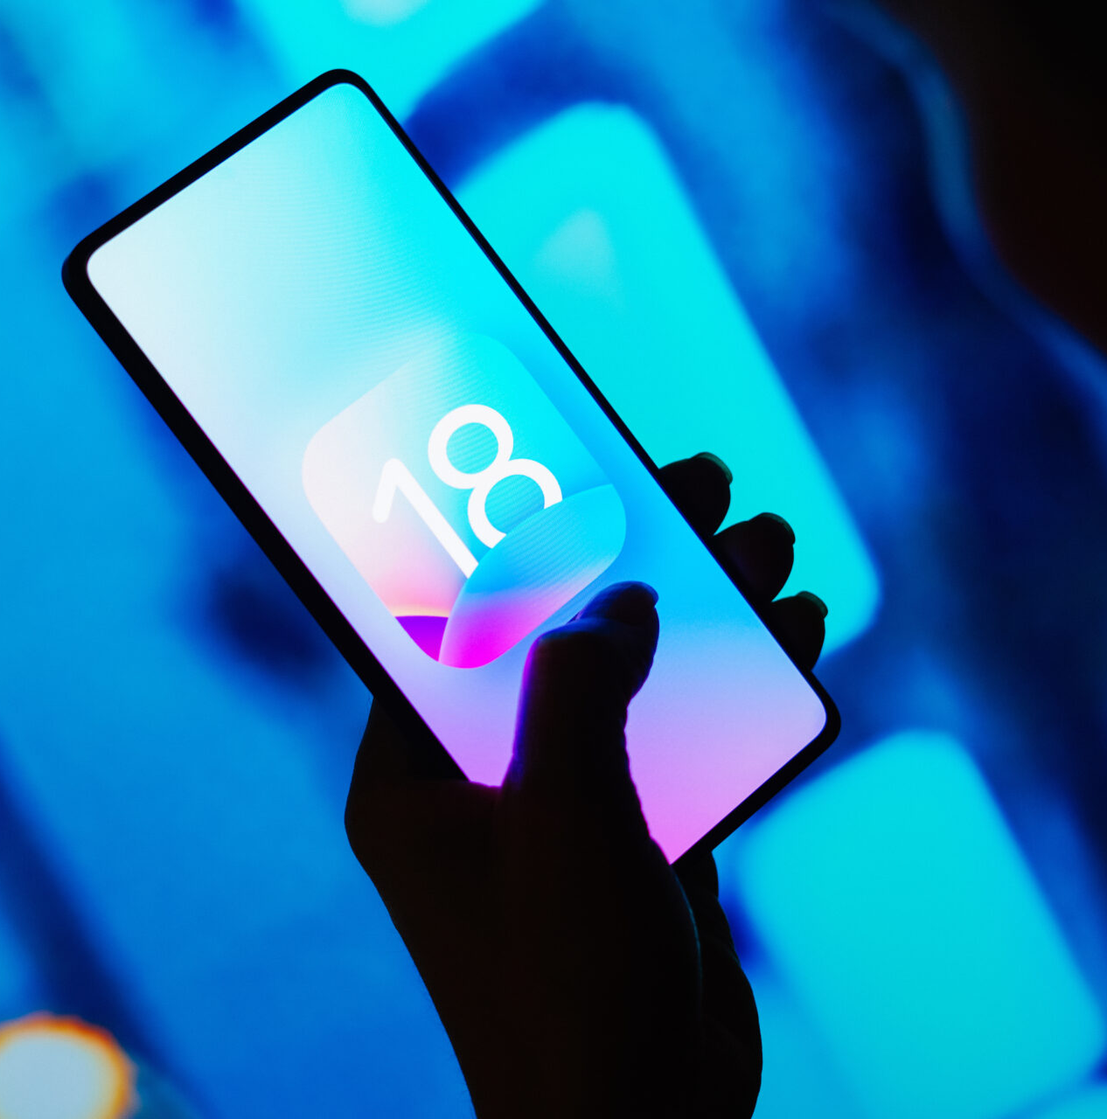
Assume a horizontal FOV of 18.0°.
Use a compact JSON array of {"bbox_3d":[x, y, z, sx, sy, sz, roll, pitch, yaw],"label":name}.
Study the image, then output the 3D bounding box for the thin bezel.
[{"bbox_3d":[-0.018,-0.011,0.656,0.074,0.161,0.008,-39,4,-27],"label":"thin bezel"}]

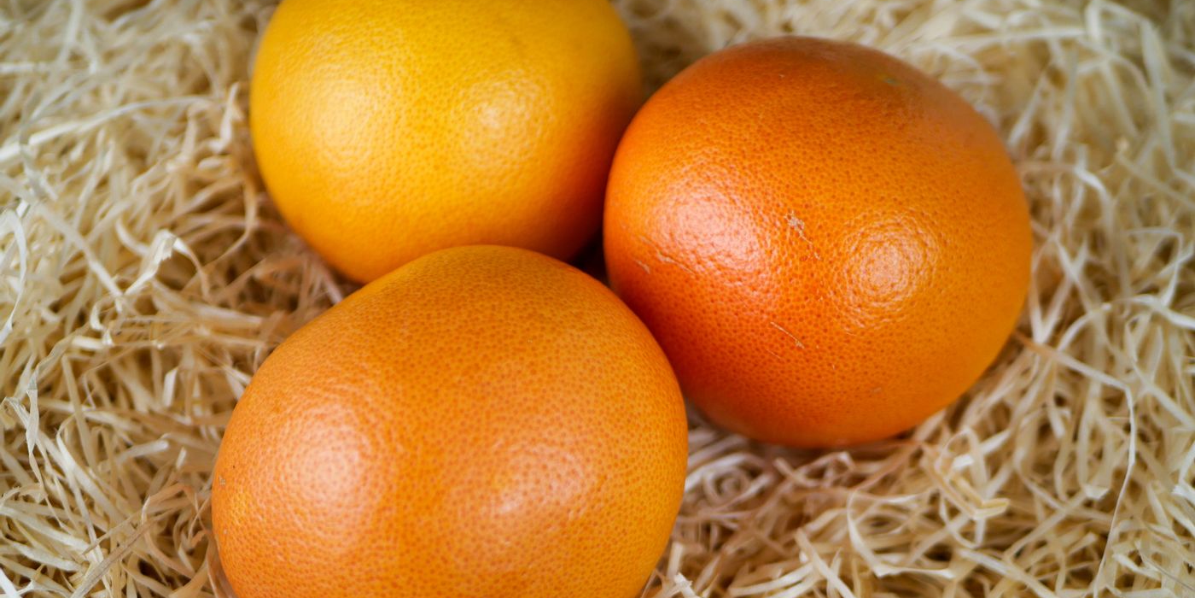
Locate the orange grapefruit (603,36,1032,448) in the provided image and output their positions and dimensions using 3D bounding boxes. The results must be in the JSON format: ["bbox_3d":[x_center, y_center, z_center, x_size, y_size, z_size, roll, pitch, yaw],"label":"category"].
[{"bbox_3d":[0.053,-0.014,0.419,0.104,0.099,0.102,0,52,0],"label":"orange grapefruit"}]

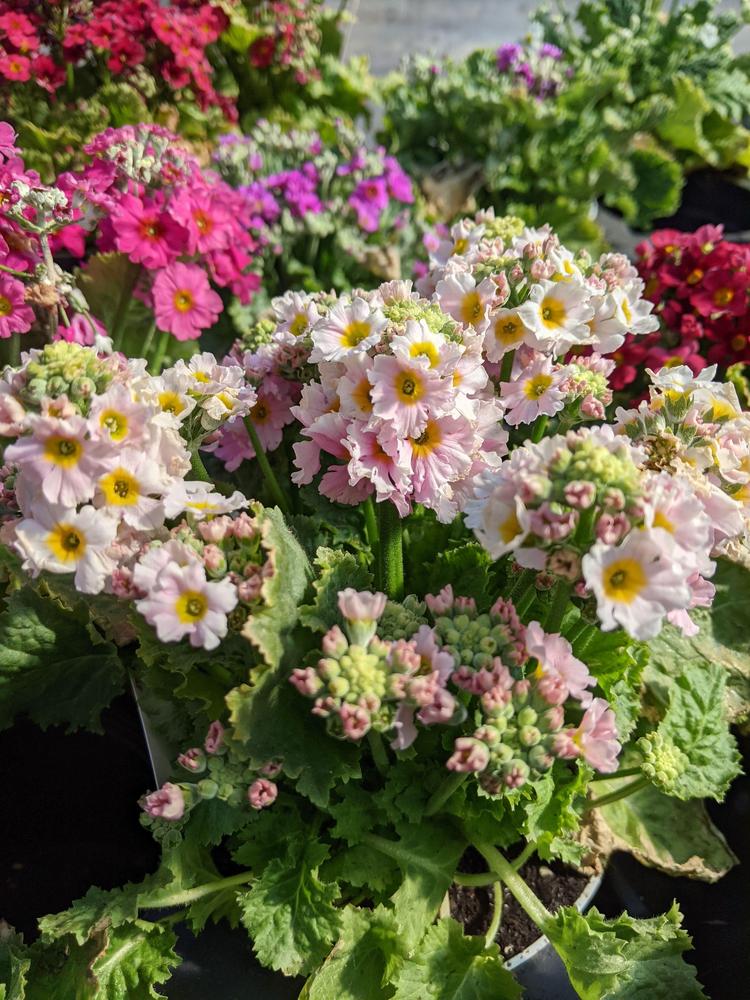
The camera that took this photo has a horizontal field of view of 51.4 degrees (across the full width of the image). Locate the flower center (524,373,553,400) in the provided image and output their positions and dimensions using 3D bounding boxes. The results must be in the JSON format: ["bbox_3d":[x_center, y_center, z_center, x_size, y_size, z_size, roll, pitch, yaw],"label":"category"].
[{"bbox_3d":[0.070,-0.049,0.335,0.013,0.011,0.005,0,0,6],"label":"flower center"}]

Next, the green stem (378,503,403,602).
[{"bbox_3d":[0.006,0.019,0.290,0.008,0.040,0.008,0,15,0],"label":"green stem"}]

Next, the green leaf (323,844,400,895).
[{"bbox_3d":[-0.005,0.139,0.293,0.030,0.011,0.020,0,38,0],"label":"green leaf"}]

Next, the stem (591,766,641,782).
[{"bbox_3d":[0.089,0.102,0.290,0.019,0.004,0.004,-14,0,6],"label":"stem"}]

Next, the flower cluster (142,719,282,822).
[{"bbox_3d":[-0.058,0.098,0.283,0.046,0.028,0.028,0,38,0],"label":"flower cluster"}]

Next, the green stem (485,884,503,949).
[{"bbox_3d":[0.043,0.151,0.284,0.004,0.004,0.023,8,43,11],"label":"green stem"}]

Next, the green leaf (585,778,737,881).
[{"bbox_3d":[0.115,0.131,0.310,0.059,0.020,0.046,0,60,0],"label":"green leaf"}]

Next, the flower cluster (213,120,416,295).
[{"bbox_3d":[-0.034,-0.162,0.433,0.102,0.072,0.077,0,38,0],"label":"flower cluster"}]

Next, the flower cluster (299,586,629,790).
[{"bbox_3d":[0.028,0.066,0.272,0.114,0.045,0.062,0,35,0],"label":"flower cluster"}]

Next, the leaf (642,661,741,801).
[{"bbox_3d":[0.116,0.084,0.285,0.036,0.018,0.052,0,67,0],"label":"leaf"}]

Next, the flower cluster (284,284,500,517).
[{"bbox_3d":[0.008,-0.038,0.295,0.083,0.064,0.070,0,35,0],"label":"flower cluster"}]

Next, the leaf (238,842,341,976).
[{"bbox_3d":[-0.032,0.155,0.295,0.038,0.020,0.052,0,72,0],"label":"leaf"}]

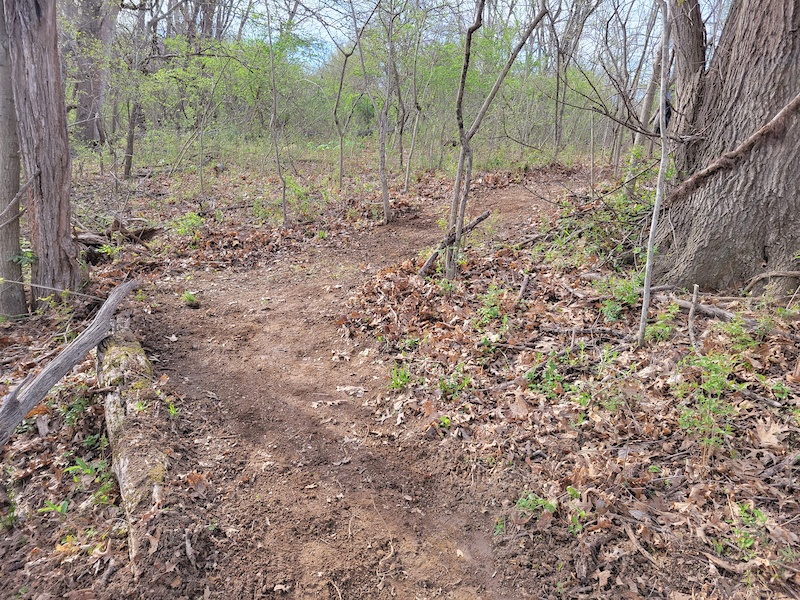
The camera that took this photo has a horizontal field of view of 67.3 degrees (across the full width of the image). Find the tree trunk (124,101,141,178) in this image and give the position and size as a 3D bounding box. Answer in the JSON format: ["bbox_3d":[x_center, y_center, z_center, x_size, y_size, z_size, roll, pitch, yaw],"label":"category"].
[{"bbox_3d":[-4.900,-2.914,10.975,0.140,1.480,0.140,8,11,-22],"label":"tree trunk"}]

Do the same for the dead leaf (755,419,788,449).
[{"bbox_3d":[1.824,0.655,2.950,0.160,0.085,0.140,3,11,17],"label":"dead leaf"}]

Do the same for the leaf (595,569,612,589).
[{"bbox_3d":[0.728,0.997,2.150,0.065,0.025,0.080,0,10,0],"label":"leaf"}]

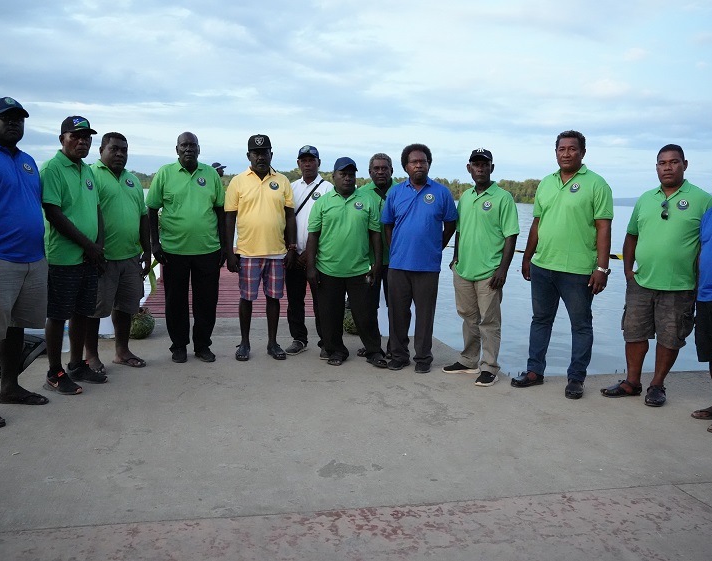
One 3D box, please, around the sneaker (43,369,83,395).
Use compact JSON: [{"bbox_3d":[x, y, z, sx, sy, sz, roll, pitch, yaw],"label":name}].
[{"bbox_3d":[-1.878,0.650,4.196,0.295,0.110,0.105,5,8,21],"label":"sneaker"}]

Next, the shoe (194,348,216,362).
[{"bbox_3d":[-1.184,0.557,5.140,0.105,0.105,0.290,-3,9,-37],"label":"shoe"}]

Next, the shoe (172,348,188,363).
[{"bbox_3d":[-1.373,0.555,5.103,0.105,0.105,0.290,1,7,-7],"label":"shoe"}]

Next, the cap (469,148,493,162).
[{"bbox_3d":[0.869,-0.869,4.521,0.171,0.115,0.260,3,7,10],"label":"cap"}]

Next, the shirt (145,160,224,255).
[{"bbox_3d":[-1.306,-0.561,5.000,0.580,0.710,0.320,-2,8,-27],"label":"shirt"}]

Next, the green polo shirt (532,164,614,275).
[{"bbox_3d":[1.471,-0.417,4.438,0.550,0.720,0.330,8,10,40],"label":"green polo shirt"}]

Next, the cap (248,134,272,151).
[{"bbox_3d":[-0.727,-1.044,4.955,0.180,0.130,0.265,1,8,-9],"label":"cap"}]

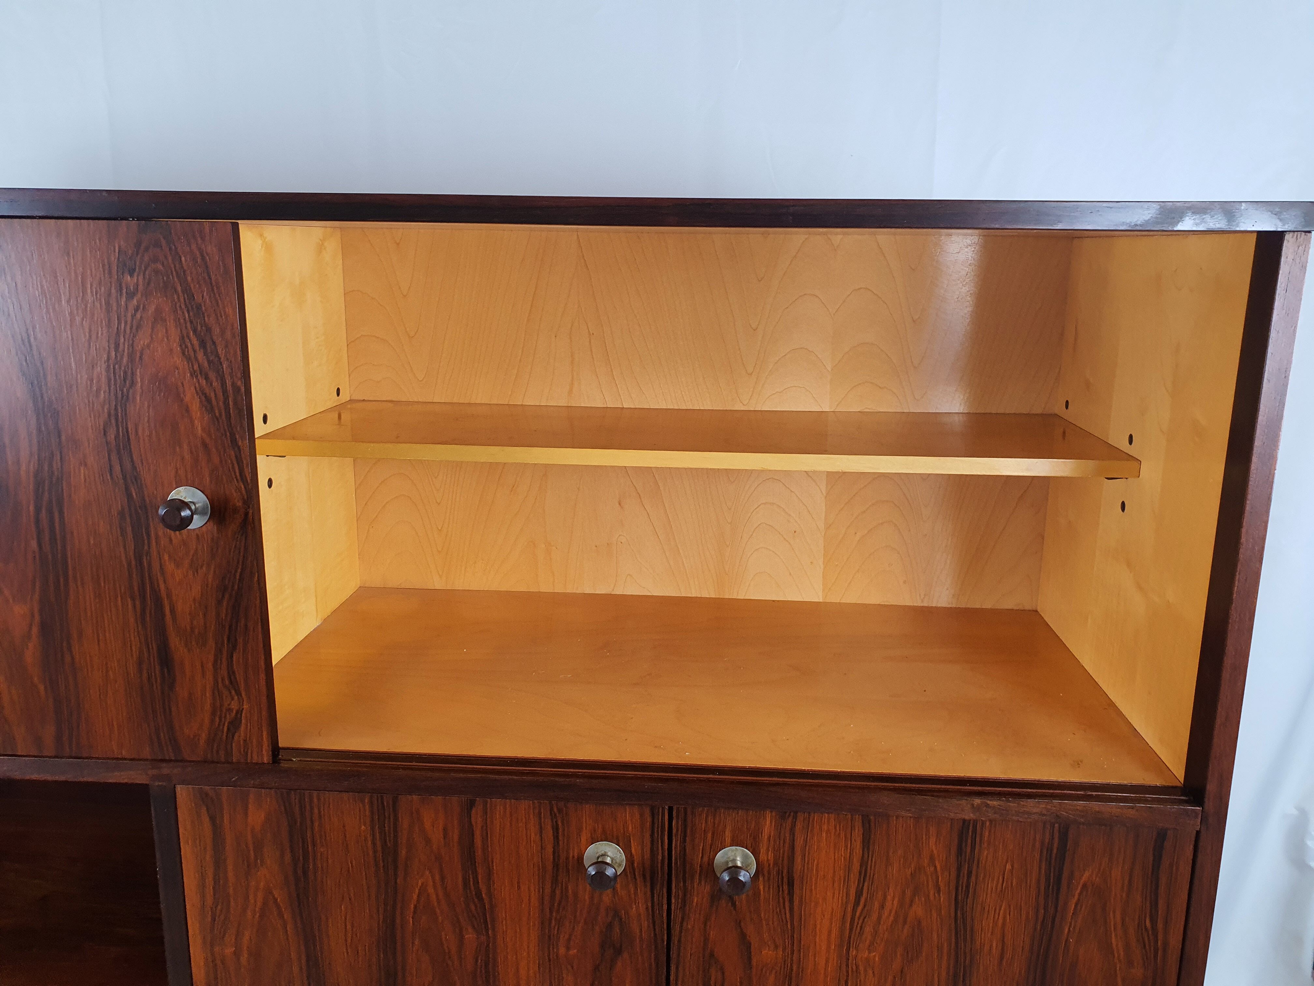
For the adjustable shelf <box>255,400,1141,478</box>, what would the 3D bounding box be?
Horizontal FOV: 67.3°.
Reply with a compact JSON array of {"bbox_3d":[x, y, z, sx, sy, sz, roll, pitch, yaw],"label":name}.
[{"bbox_3d":[0.033,-0.062,1.043,0.828,0.017,0.248,2,14,4],"label":"adjustable shelf"}]

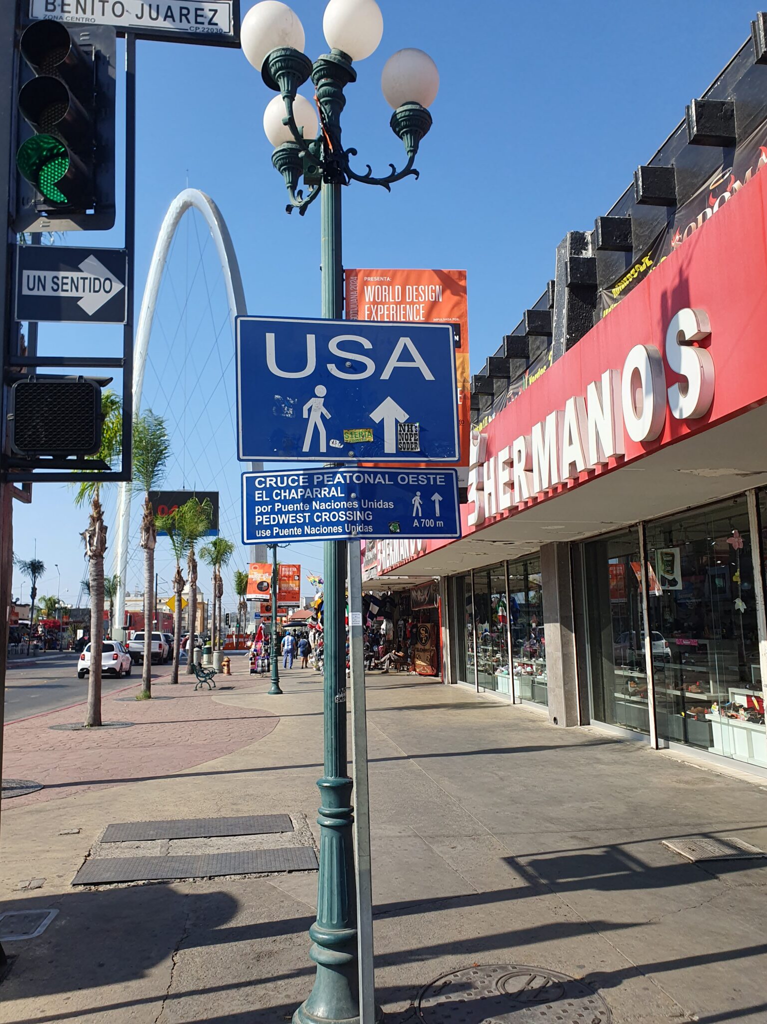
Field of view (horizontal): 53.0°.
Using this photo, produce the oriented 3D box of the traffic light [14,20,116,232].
[{"bbox_3d":[-1.827,-2.200,4.420,0.600,1.320,0.450,-1,-9,-1],"label":"traffic light"}]

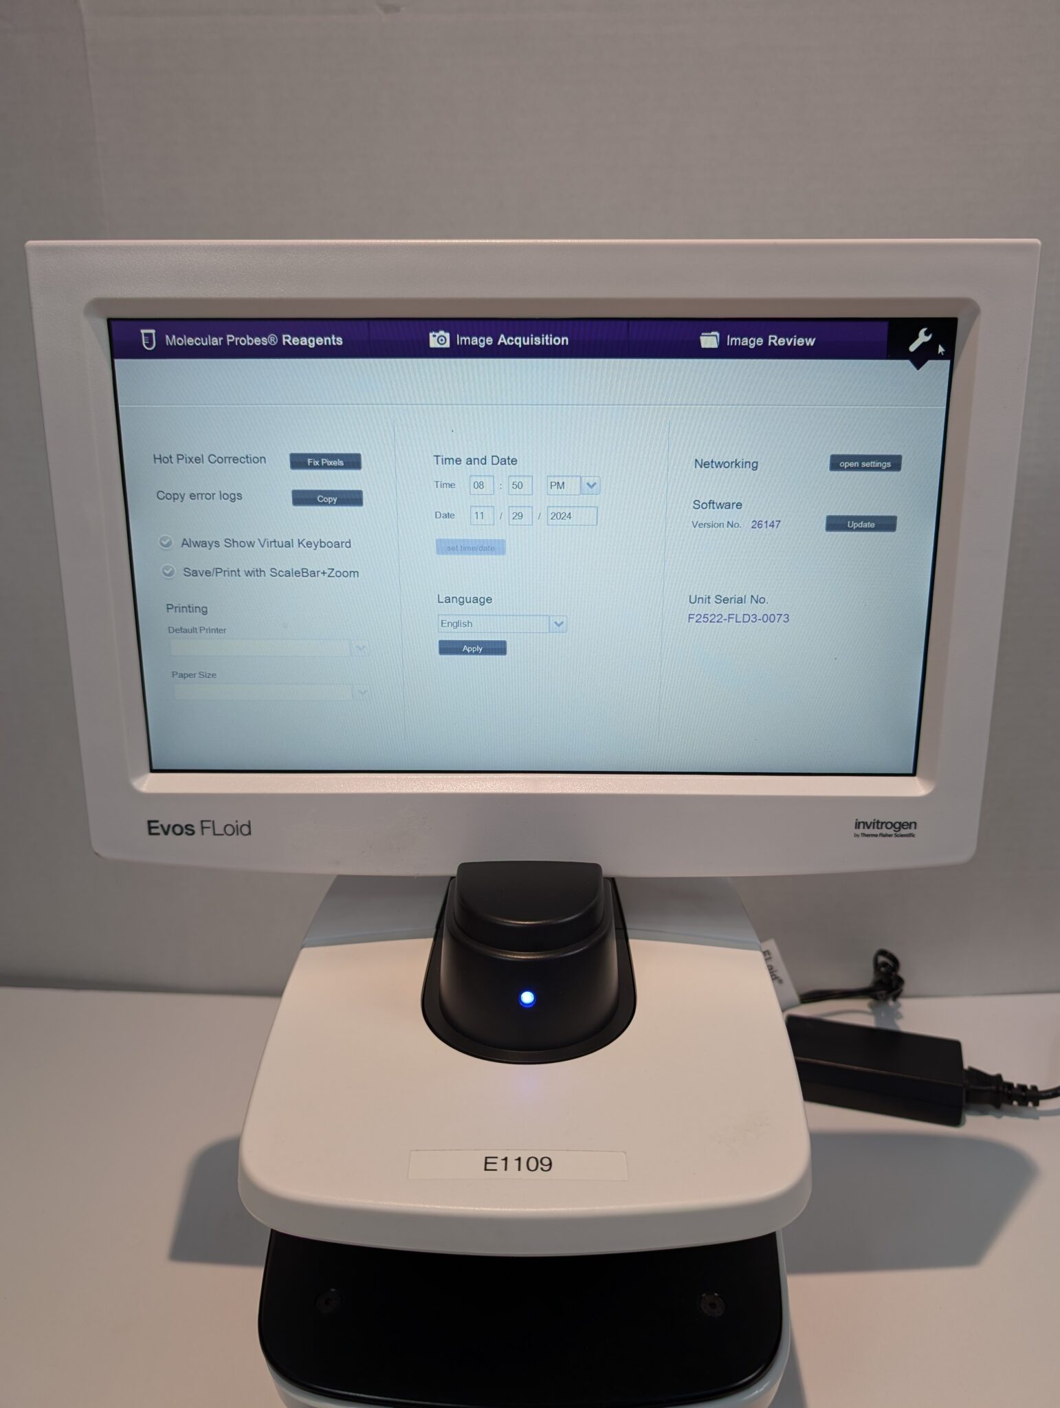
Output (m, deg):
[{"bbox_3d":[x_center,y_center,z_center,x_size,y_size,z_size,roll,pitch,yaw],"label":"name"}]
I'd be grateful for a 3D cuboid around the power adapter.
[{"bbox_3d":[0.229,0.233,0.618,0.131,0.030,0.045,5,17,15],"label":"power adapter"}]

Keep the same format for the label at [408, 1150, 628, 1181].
[{"bbox_3d":[-0.004,0.160,0.339,0.075,0.001,0.012,0,23,0],"label":"label"}]

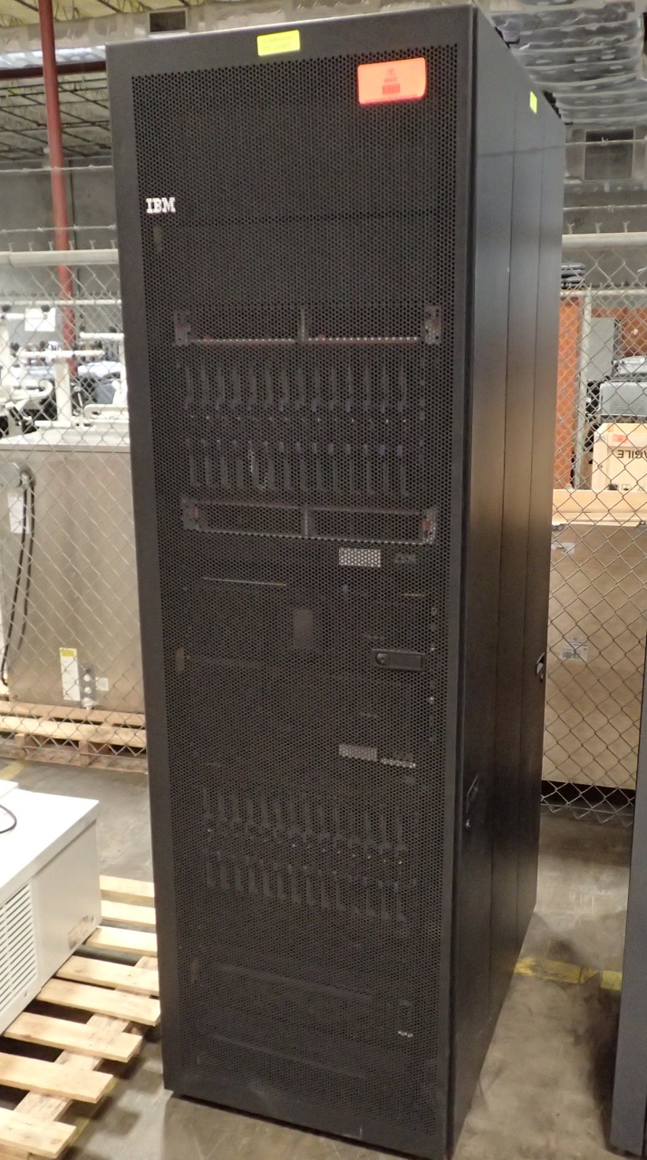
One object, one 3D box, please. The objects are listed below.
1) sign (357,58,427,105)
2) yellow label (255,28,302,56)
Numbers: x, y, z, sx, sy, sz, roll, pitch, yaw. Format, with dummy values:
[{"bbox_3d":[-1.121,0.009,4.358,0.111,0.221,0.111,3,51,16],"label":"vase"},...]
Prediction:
[{"bbox_3d":[0.102,-0.738,1.489,0.102,0.054,0.003,4,14,20],"label":"sign"},{"bbox_3d":[-0.068,-0.820,1.535,0.068,0.026,0.003,4,14,20],"label":"yellow label"}]

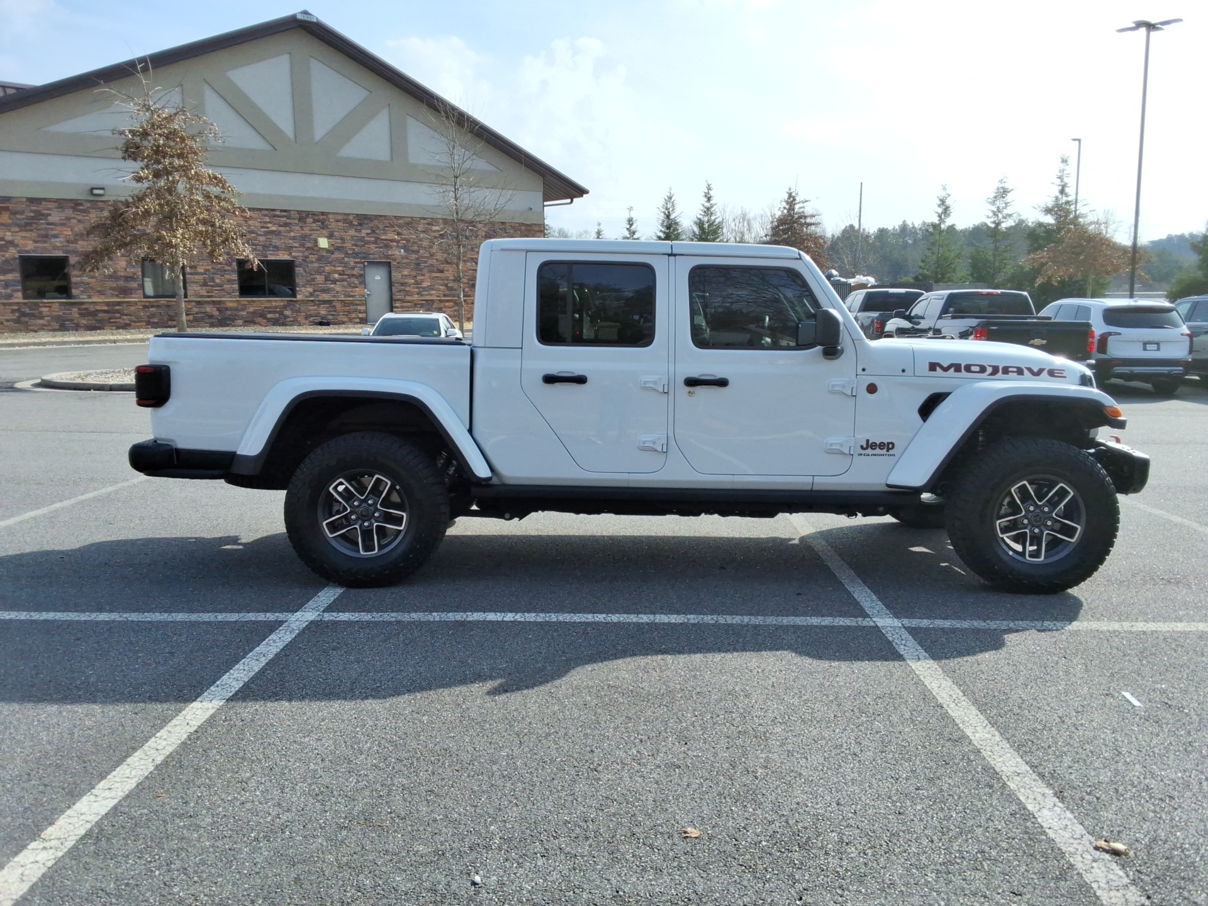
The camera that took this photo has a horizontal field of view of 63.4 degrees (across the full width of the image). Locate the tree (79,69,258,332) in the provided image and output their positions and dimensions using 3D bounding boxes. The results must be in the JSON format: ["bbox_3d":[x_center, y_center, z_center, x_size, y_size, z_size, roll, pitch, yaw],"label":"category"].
[{"bbox_3d":[-12.074,-6.821,26.793,5.000,7.100,5.000,0,8,0],"label":"tree"}]

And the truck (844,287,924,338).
[{"bbox_3d":[7.160,-3.073,24.689,2.030,1.950,5.850,0,8,2],"label":"truck"}]

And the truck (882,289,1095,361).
[{"bbox_3d":[7.051,-2.064,18.622,2.030,1.920,5.850,0,8,2],"label":"truck"}]

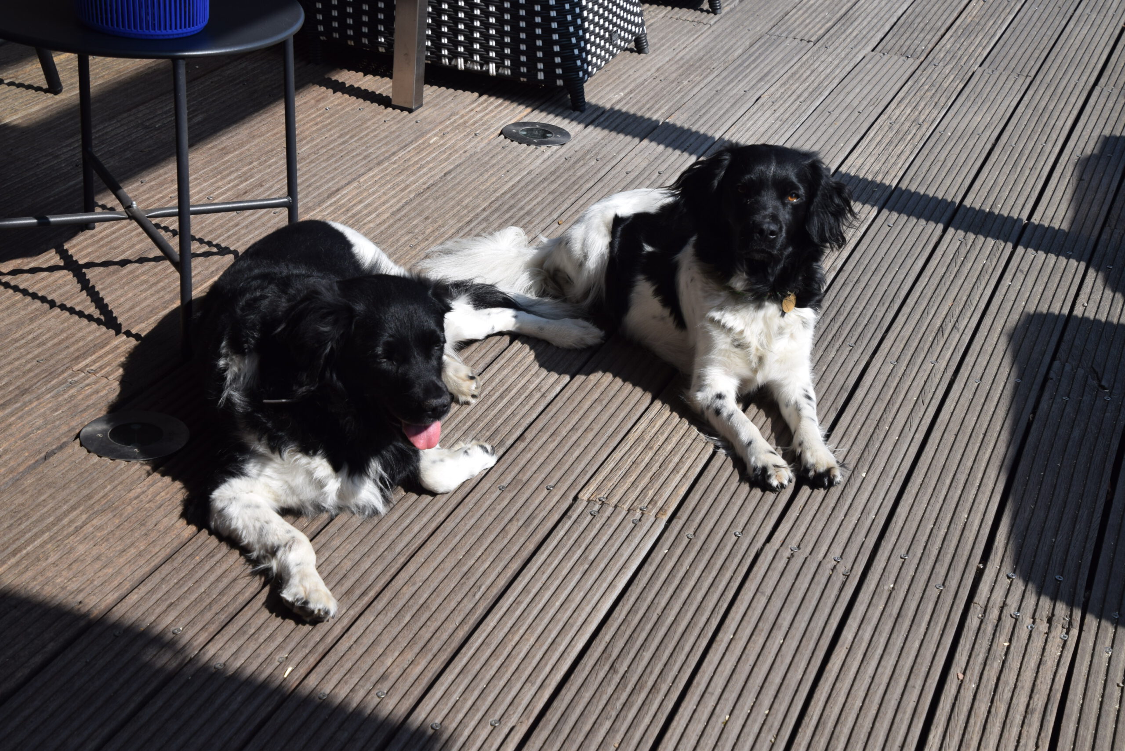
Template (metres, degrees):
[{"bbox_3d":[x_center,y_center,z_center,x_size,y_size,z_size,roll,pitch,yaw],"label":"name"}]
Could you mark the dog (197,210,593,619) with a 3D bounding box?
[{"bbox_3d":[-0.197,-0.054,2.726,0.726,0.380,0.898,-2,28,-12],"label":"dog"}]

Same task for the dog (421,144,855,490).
[{"bbox_3d":[0.190,-0.236,3.057,0.357,0.450,0.999,-17,34,-35],"label":"dog"}]

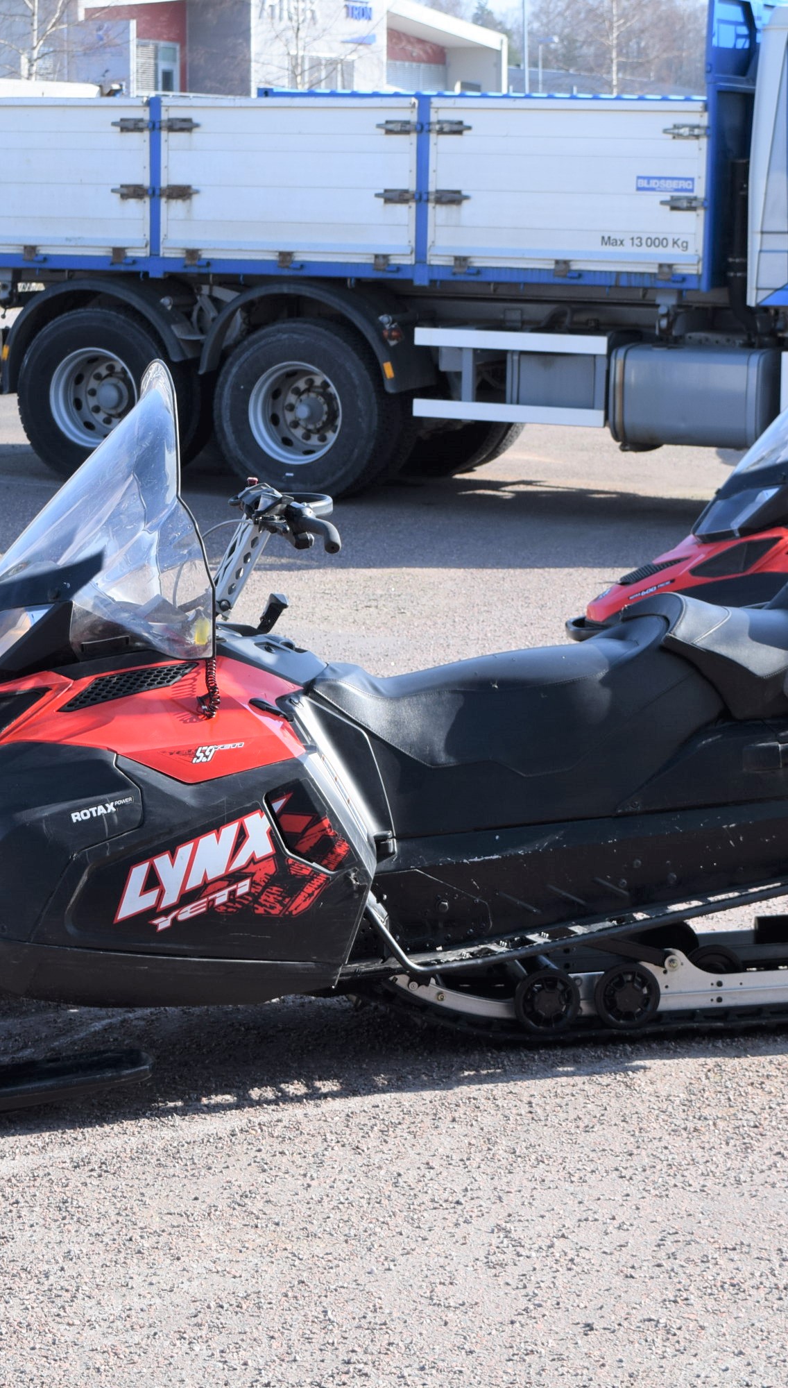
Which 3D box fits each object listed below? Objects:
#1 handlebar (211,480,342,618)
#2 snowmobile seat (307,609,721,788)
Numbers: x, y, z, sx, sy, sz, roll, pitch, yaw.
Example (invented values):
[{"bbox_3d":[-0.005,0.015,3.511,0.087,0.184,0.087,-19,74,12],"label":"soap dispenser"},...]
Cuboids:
[{"bbox_3d":[-0.264,-0.301,6.132,0.240,0.280,0.720,-2,9,-13],"label":"handlebar"},{"bbox_3d":[0.222,-0.009,6.292,0.860,0.320,0.420,-2,9,-13],"label":"snowmobile seat"}]

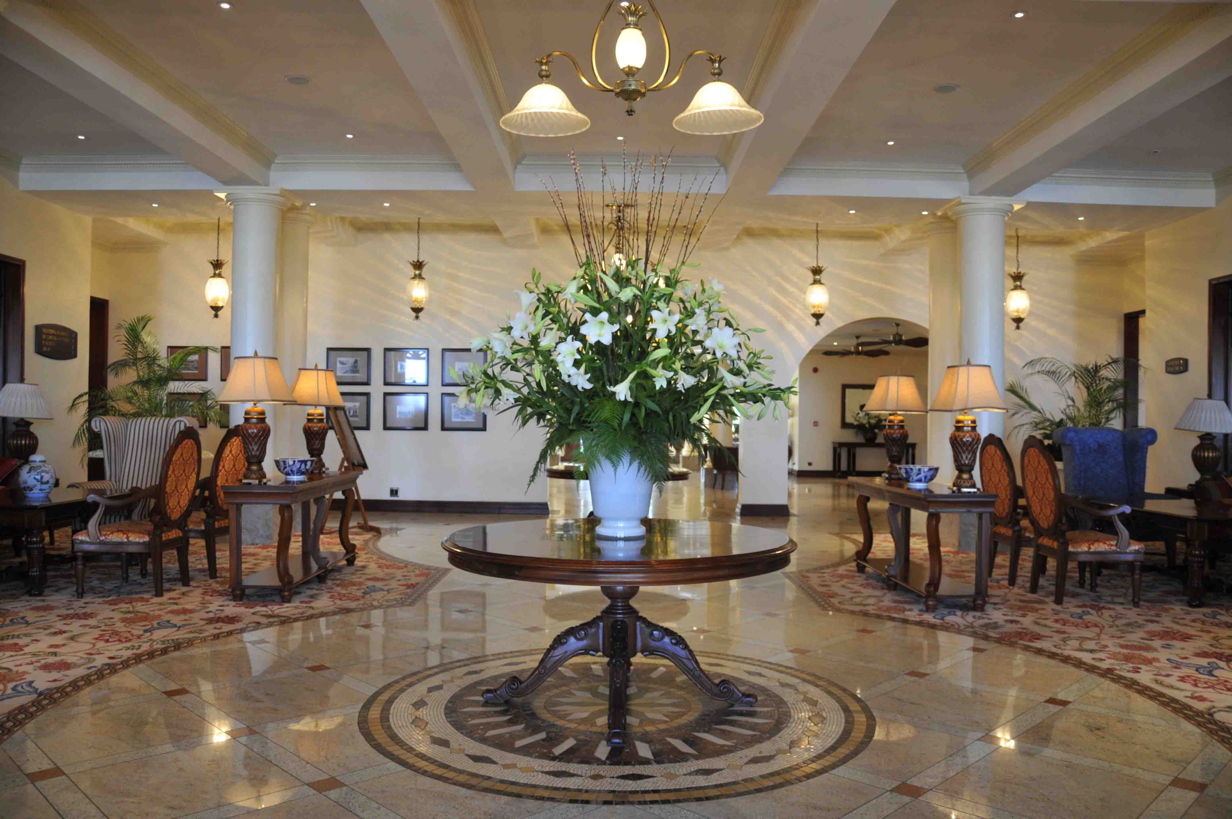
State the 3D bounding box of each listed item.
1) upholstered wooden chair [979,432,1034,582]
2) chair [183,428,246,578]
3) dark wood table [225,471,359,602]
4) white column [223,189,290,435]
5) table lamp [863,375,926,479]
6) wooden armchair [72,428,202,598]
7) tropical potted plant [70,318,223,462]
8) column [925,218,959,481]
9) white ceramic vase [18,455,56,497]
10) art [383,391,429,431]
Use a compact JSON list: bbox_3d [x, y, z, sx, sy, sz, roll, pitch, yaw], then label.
[{"bbox_3d":[3.371,0.795,7.465,0.700,1.185,0.610,1,0,-2],"label":"upholstered wooden chair"},{"bbox_3d":[-3.364,0.714,7.365,0.700,1.185,0.610,1,0,3],"label":"chair"},{"bbox_3d":[-2.411,0.917,7.024,0.500,0.797,1.620,1,0,0],"label":"dark wood table"},{"bbox_3d":[-3.515,-0.403,9.077,0.610,3.410,0.610,1,-1,0],"label":"white column"},{"bbox_3d":[2.314,0.132,7.649,0.510,0.910,0.510,1,0,0],"label":"table lamp"},{"bbox_3d":[-3.319,0.693,6.459,0.620,1.140,0.650,1,-1,0],"label":"wooden armchair"},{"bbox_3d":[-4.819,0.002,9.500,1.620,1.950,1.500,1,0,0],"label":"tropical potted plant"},{"bbox_3d":[3.714,-0.308,10.207,0.610,3.440,0.610,1,-1,0],"label":"column"},{"bbox_3d":[-4.452,0.511,7.097,0.290,0.325,0.290,1,0,0],"label":"white ceramic vase"},{"bbox_3d":[-2.760,0.025,12.201,0.600,0.515,0.040,1,-1,0],"label":"art"}]

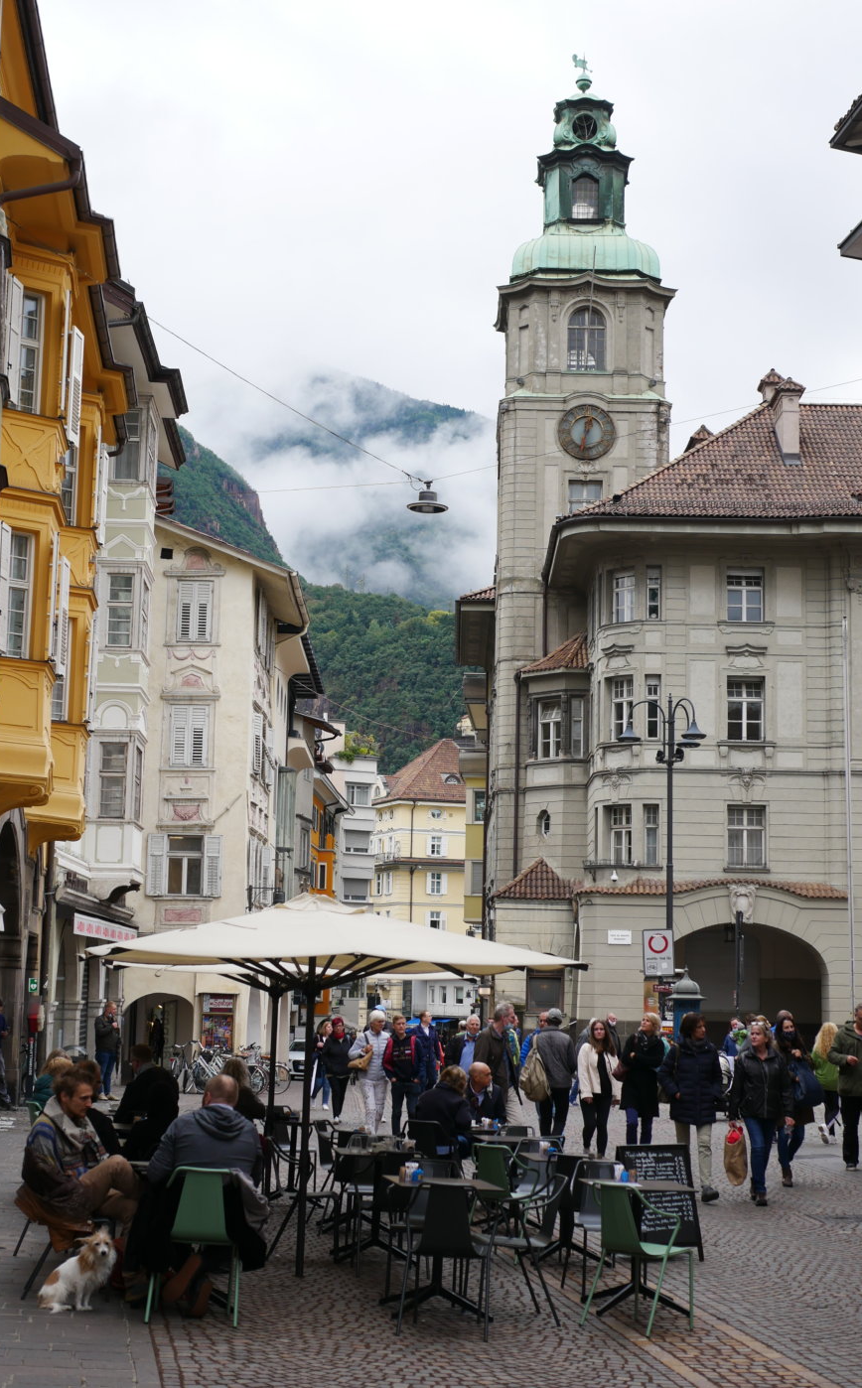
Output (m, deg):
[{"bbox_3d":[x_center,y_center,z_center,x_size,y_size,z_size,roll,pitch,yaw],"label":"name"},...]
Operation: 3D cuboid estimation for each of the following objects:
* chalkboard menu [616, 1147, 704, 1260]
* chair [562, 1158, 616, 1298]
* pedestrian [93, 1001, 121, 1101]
[{"bbox_3d":[1.586,3.540,13.958,0.600,0.780,0.380,7,-10,-32],"label":"chalkboard menu"},{"bbox_3d":[1.109,3.343,12.500,0.530,0.790,0.570,2,-9,-5],"label":"chair"},{"bbox_3d":[-6.005,6.625,37.200,0.450,1.780,0.500,-4,-10,28],"label":"pedestrian"}]

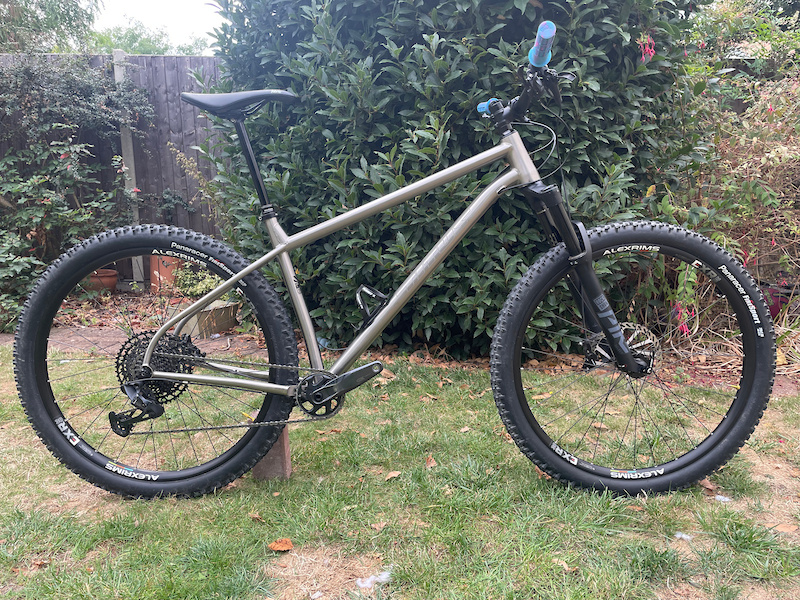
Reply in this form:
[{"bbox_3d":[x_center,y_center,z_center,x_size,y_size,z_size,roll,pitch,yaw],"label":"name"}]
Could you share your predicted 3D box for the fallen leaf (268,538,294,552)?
[{"bbox_3d":[-0.278,0.571,1.398,0.060,0.016,0.045,-1,10,0],"label":"fallen leaf"}]

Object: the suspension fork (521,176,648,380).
[{"bbox_3d":[0.473,-0.054,1.552,0.116,0.560,0.175,-23,7,3],"label":"suspension fork"}]

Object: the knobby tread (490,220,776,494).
[{"bbox_3d":[0.611,0.167,1.583,0.742,0.742,0.061,-1,8,0],"label":"knobby tread"}]

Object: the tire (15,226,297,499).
[{"bbox_3d":[-0.637,0.178,1.585,0.742,0.742,0.061,-1,8,0],"label":"tire"}]

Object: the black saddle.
[{"bbox_3d":[-0.396,-0.485,1.492,0.285,0.078,0.145,-1,8,0],"label":"black saddle"}]

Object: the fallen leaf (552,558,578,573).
[{"bbox_3d":[0.361,0.580,1.315,0.057,0.015,0.036,-3,10,-15],"label":"fallen leaf"}]

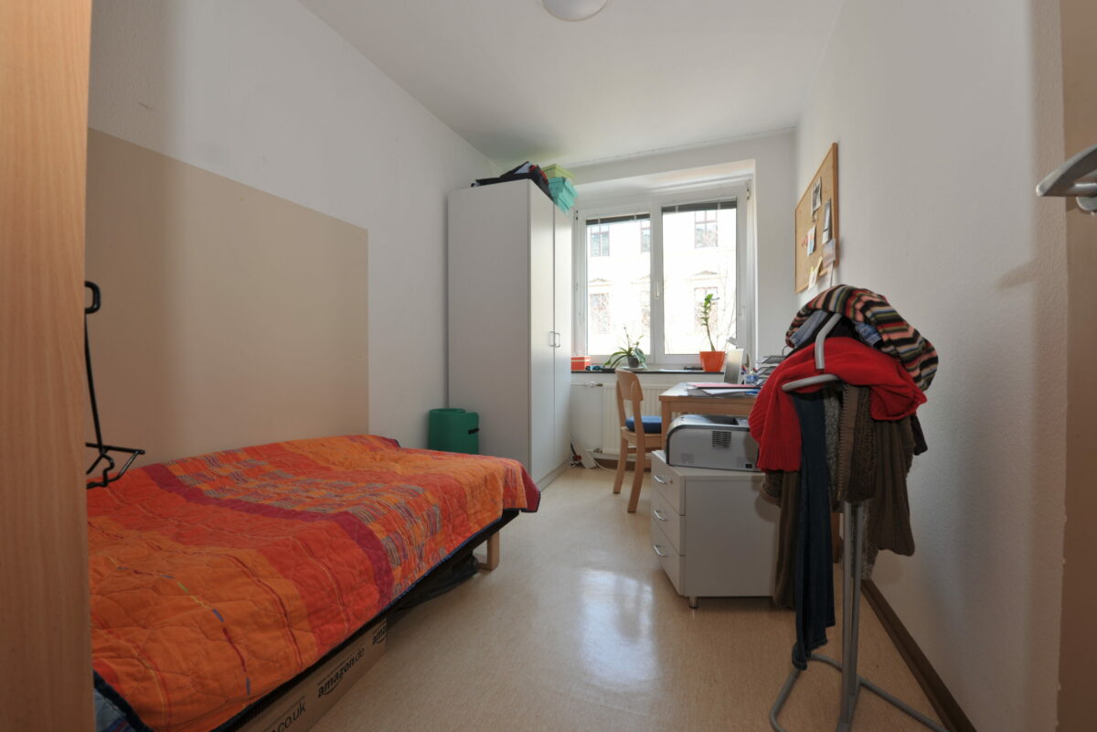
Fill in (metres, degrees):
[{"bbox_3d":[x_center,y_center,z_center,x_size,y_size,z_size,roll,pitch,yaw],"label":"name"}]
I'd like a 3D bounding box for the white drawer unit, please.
[{"bbox_3d":[0.728,0.649,1.777,0.500,0.503,0.405,0,1,-1],"label":"white drawer unit"}]

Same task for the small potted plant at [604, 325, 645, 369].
[{"bbox_3d":[0.656,-0.153,3.668,0.350,0.360,0.300,0,1,21],"label":"small potted plant"}]

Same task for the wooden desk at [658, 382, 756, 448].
[{"bbox_3d":[1.168,0.514,2.619,0.800,0.736,1.190,0,1,21],"label":"wooden desk"}]

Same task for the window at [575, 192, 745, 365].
[{"bbox_3d":[0.941,-0.762,3.759,1.480,1.500,0.100,0,1,21],"label":"window"}]

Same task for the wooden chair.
[{"bbox_3d":[0.709,0.460,2.781,0.490,0.840,0.420,0,1,-5],"label":"wooden chair"}]

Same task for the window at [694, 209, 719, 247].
[{"bbox_3d":[7.603,-6.614,20.507,1.030,1.930,0.150,0,1,21],"label":"window"}]

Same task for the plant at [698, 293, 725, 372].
[{"bbox_3d":[1.283,-0.262,3.348,0.200,0.605,0.200,0,1,21],"label":"plant"}]

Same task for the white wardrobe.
[{"bbox_3d":[-0.258,-0.202,3.405,0.645,2.140,0.900,0,1,21],"label":"white wardrobe"}]

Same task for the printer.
[{"bbox_3d":[0.699,0.307,1.817,0.360,0.180,0.335,0,1,17],"label":"printer"}]

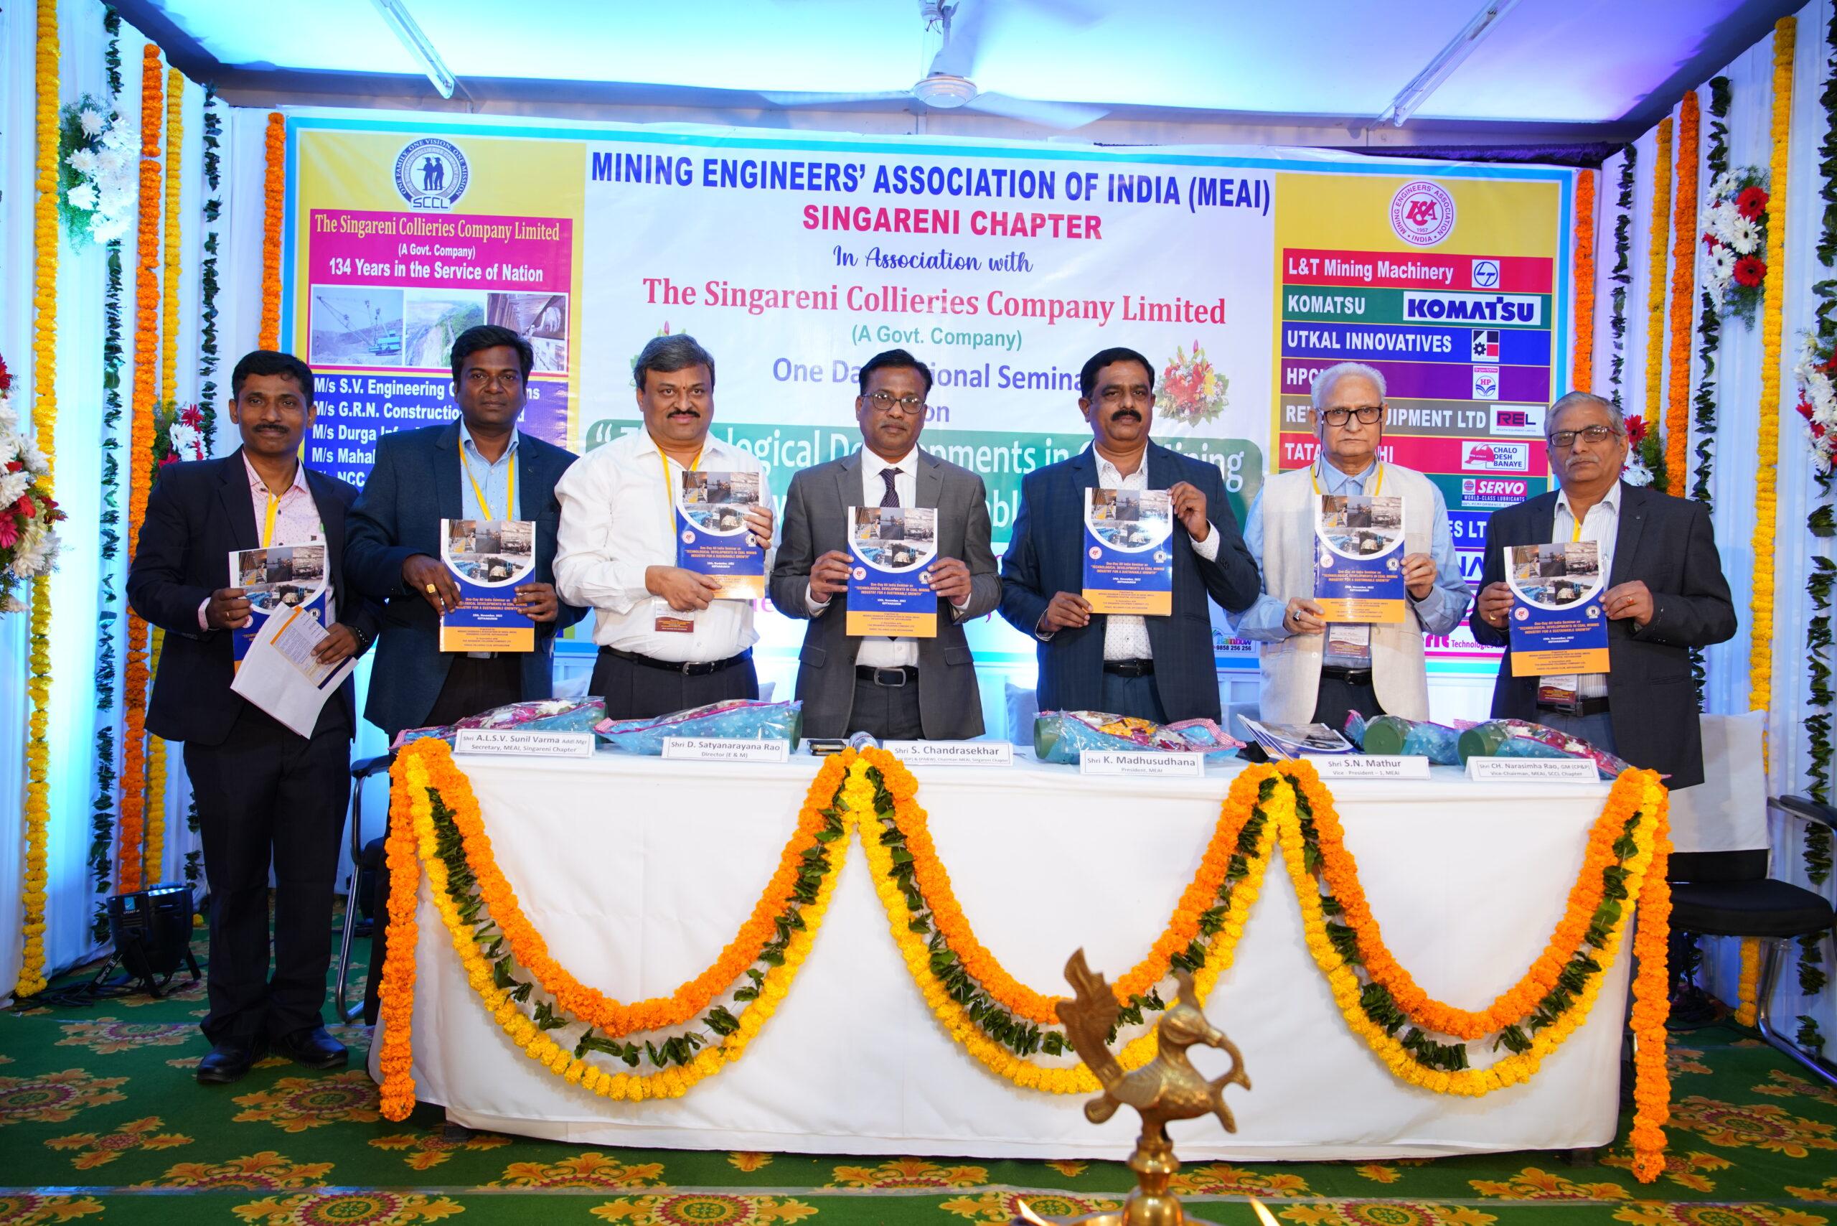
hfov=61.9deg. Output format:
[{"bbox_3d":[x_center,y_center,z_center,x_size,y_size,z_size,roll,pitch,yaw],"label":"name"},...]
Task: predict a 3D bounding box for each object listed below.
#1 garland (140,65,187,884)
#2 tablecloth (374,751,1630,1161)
[{"bbox_3d":[-2.404,-0.414,4.880,0.058,2.620,0.058,2,1,0],"label":"garland"},{"bbox_3d":[0.194,0.690,3.361,2.470,0.770,0.670,2,0,-3],"label":"tablecloth"}]

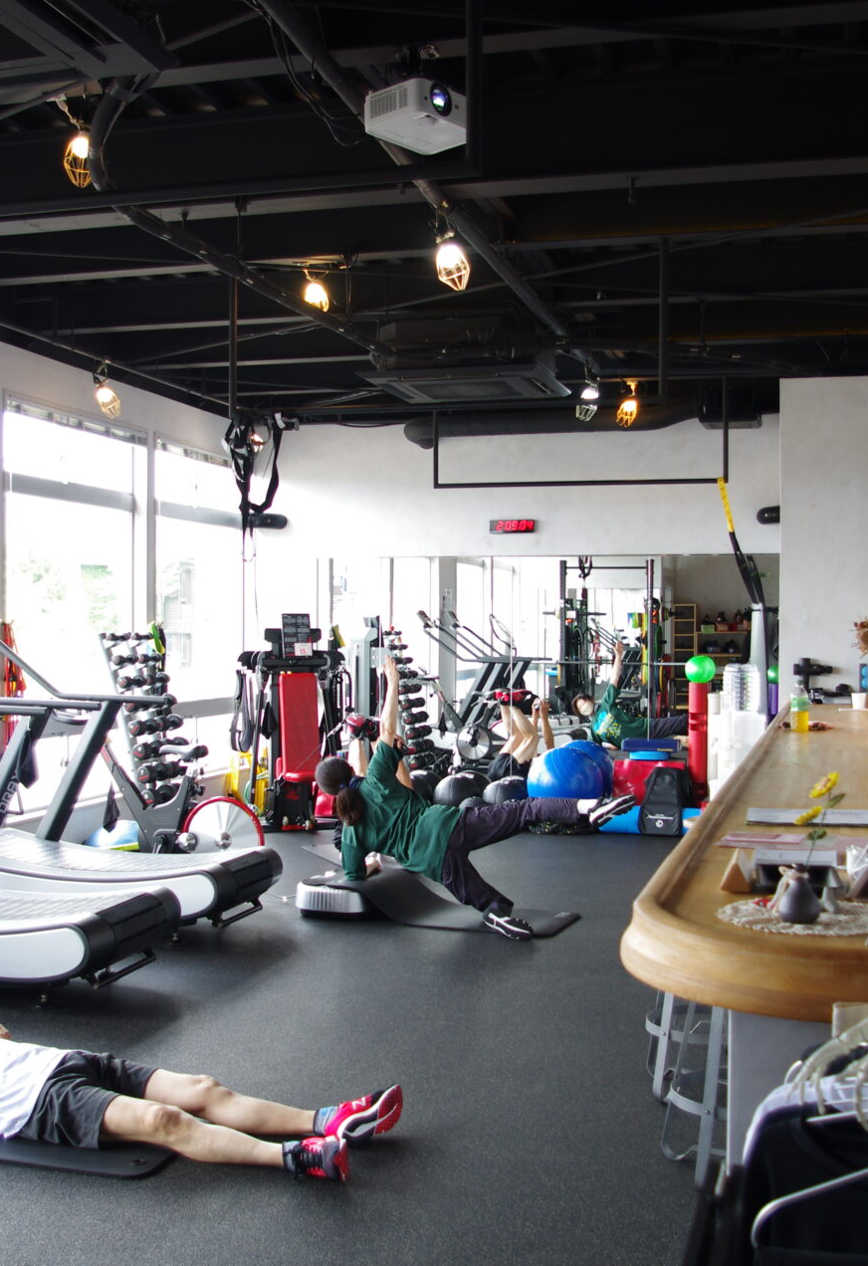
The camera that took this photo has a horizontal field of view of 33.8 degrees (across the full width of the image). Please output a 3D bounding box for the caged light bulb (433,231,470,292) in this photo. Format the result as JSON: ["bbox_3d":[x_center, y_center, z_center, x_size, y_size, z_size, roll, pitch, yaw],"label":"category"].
[{"bbox_3d":[0.076,-1.570,6.050,0.150,0.260,0.150,0,1,-45],"label":"caged light bulb"}]

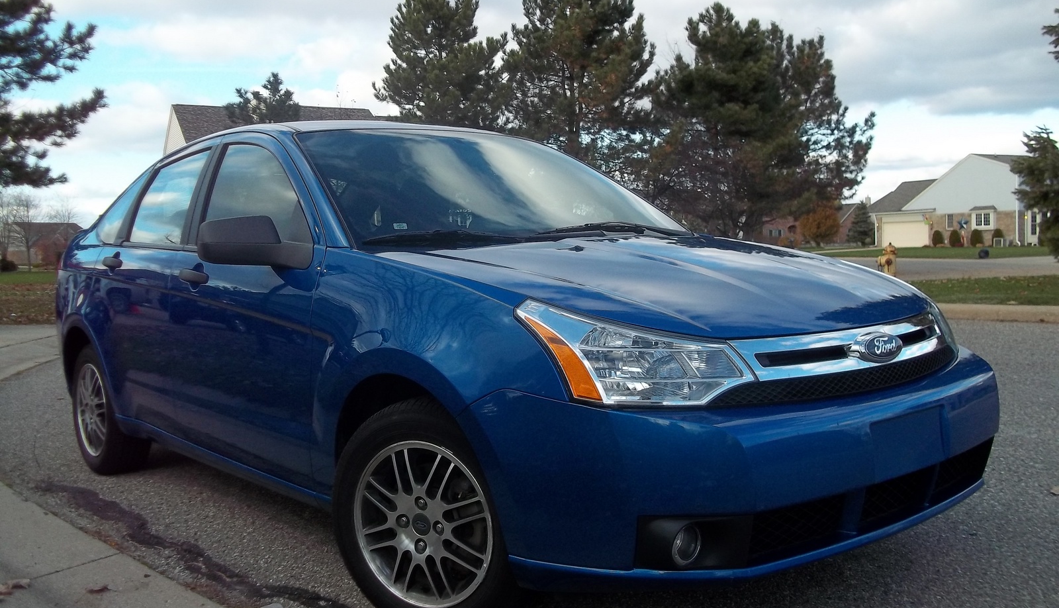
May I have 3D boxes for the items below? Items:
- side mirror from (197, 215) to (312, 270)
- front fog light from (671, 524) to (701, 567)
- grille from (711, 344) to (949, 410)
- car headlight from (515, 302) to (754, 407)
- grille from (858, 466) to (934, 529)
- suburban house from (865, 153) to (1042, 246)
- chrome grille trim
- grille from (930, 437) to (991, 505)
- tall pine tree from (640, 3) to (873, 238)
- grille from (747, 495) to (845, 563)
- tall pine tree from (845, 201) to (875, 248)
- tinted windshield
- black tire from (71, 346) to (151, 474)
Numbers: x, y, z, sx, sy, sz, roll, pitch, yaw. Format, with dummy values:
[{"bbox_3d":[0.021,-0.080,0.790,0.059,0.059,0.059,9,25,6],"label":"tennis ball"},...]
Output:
[{"bbox_3d":[-0.781,-0.172,2.811,0.260,0.145,0.210,-4,4,-41],"label":"side mirror"},{"bbox_3d":[0.331,0.507,2.067,0.092,0.092,0.055,-4,4,-36],"label":"front fog light"},{"bbox_3d":[0.833,0.168,2.389,1.100,0.068,0.120,-4,4,-41],"label":"grille"},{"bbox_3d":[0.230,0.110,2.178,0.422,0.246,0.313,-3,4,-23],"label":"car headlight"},{"bbox_3d":[0.874,0.463,2.368,0.315,0.110,0.060,-4,4,-41],"label":"grille"},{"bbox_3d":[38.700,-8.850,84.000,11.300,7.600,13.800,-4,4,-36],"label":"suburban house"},{"bbox_3d":[0.816,0.093,2.403,0.920,0.105,0.125,-4,4,-41],"label":"chrome grille trim"},{"bbox_3d":[1.169,0.437,2.638,0.090,0.145,0.340,0,4,32],"label":"grille"},{"bbox_3d":[6.556,-4.707,28.220,6.600,7.805,6.600,-1,3,13],"label":"tall pine tree"},{"bbox_3d":[0.581,0.482,2.150,0.315,0.110,0.070,-4,4,-32],"label":"grille"},{"bbox_3d":[30.592,-7.457,90.500,2.800,4.350,2.800,0,4,23],"label":"tall pine tree"},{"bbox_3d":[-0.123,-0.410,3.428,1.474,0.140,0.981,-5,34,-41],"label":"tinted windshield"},{"bbox_3d":[-1.896,0.461,4.435,0.200,0.610,0.610,-5,4,-41],"label":"black tire"}]

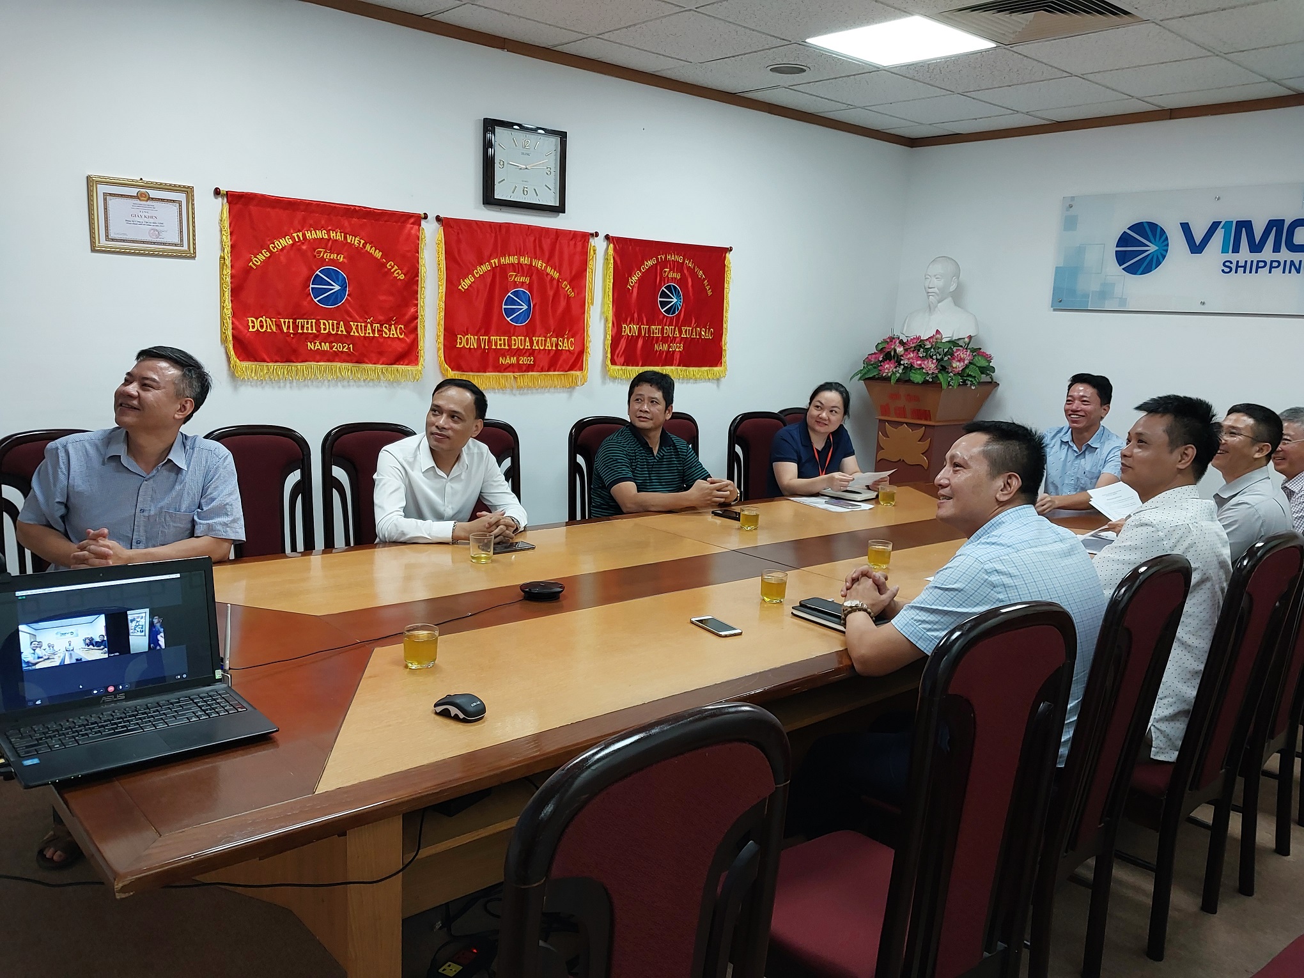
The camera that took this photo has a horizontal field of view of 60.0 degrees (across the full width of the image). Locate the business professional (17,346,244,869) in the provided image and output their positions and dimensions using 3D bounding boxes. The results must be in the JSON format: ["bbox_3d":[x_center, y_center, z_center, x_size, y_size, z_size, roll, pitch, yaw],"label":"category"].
[{"bbox_3d":[-1.442,0.278,3.160,0.580,1.330,0.680,-1,9,-25],"label":"business professional"}]

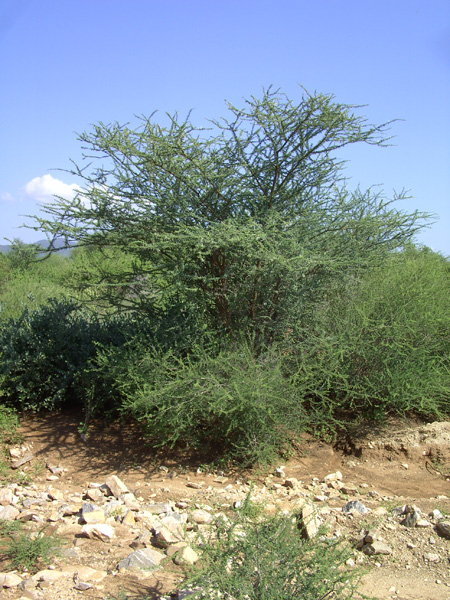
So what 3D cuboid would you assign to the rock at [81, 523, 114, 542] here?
[{"bbox_3d":[-0.785,1.411,3.949,0.206,0.103,0.134,0,4,0],"label":"rock"}]

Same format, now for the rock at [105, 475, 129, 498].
[{"bbox_3d":[-0.789,1.337,4.663,0.172,0.155,0.138,0,4,0],"label":"rock"}]

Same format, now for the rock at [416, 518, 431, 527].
[{"bbox_3d":[1.386,1.558,4.478,0.093,0.033,0.058,1,2,17],"label":"rock"}]

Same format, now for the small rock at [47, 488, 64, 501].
[{"bbox_3d":[-1.219,1.383,4.612,0.128,0.069,0.103,0,4,0],"label":"small rock"}]

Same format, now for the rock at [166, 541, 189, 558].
[{"bbox_3d":[-0.294,1.559,3.996,0.133,0.075,0.100,0,2,-4],"label":"rock"}]

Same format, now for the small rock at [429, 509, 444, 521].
[{"bbox_3d":[1.403,1.407,4.255,0.105,0.070,0.084,0,4,0],"label":"small rock"}]

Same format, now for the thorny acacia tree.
[{"bbox_3d":[0.064,-0.725,7.500,4.400,3.442,3.800,0,4,0],"label":"thorny acacia tree"}]

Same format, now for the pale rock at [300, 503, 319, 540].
[{"bbox_3d":[0.523,1.354,3.967,0.110,0.212,0.121,0,4,0],"label":"pale rock"}]

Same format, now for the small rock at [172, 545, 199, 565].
[{"bbox_3d":[-0.225,1.434,3.659,0.146,0.095,0.110,0,4,0],"label":"small rock"}]

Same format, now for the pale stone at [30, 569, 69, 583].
[{"bbox_3d":[-1.011,1.593,3.704,0.200,0.040,0.100,-1,2,-15],"label":"pale stone"}]

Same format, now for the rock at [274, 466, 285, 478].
[{"bbox_3d":[0.475,1.491,5.543,0.089,0.090,0.080,0,2,5],"label":"rock"}]

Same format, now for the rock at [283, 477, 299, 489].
[{"bbox_3d":[0.495,1.365,4.847,0.120,0.075,0.096,0,4,0],"label":"rock"}]

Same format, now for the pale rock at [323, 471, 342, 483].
[{"bbox_3d":[0.921,1.505,5.461,0.161,0.066,0.105,0,2,10],"label":"pale rock"}]

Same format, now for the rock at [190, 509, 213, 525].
[{"bbox_3d":[-0.163,1.537,4.551,0.152,0.074,0.114,0,2,-2],"label":"rock"}]

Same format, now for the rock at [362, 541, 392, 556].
[{"bbox_3d":[0.962,1.566,4.039,0.180,0.055,0.099,1,2,13],"label":"rock"}]

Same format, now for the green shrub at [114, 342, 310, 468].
[{"bbox_3d":[-0.129,0.787,6.113,1.720,1.080,1.400,0,4,0],"label":"green shrub"}]

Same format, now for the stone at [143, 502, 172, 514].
[{"bbox_3d":[-0.499,1.542,4.743,0.219,0.047,0.121,0,2,-6],"label":"stone"}]

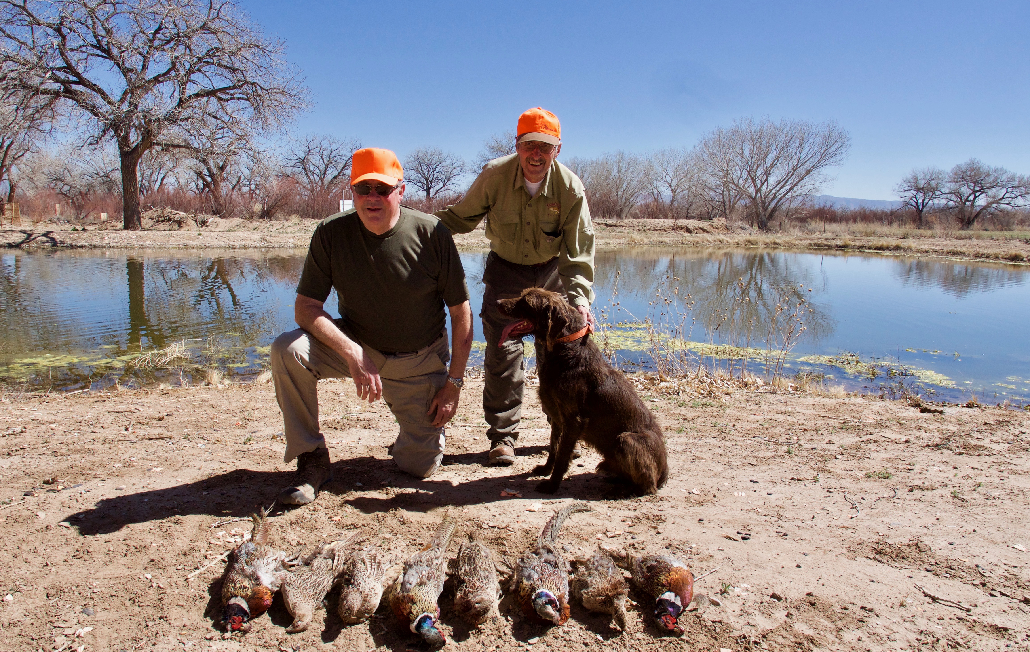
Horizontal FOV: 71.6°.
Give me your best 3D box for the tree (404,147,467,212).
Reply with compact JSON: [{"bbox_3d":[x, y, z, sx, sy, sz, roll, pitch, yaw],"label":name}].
[{"bbox_3d":[-8.734,-15.716,78.508,7.120,7.730,6.800,0,9,0],"label":"tree"}]

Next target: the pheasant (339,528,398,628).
[{"bbox_3d":[-0.378,0.661,1.963,0.155,0.120,0.380,1,9,4],"label":"pheasant"}]

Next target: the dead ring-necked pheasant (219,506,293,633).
[{"bbox_3d":[-0.761,0.668,2.135,0.190,0.125,0.731,-3,9,-16],"label":"dead ring-necked pheasant"}]

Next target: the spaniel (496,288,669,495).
[{"bbox_3d":[0.248,0.249,2.764,0.640,0.786,0.290,0,9,-3],"label":"spaniel"}]

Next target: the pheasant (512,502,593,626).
[{"bbox_3d":[0.151,0.665,2.166,0.190,0.120,0.734,2,9,10],"label":"pheasant"}]

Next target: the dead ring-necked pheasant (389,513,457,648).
[{"bbox_3d":[-0.225,0.680,2.072,0.170,0.120,0.710,0,9,-2],"label":"dead ring-necked pheasant"}]

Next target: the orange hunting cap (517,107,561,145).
[{"bbox_3d":[0.090,-0.768,2.744,0.175,0.138,0.265,-1,21,-5],"label":"orange hunting cap"}]

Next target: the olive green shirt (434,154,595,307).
[{"bbox_3d":[-0.019,-0.372,2.776,0.680,0.570,0.480,0,9,-3],"label":"olive green shirt"}]

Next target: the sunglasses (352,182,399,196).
[{"bbox_3d":[-0.455,-0.446,2.339,0.147,0.043,0.130,0,9,0],"label":"sunglasses"}]

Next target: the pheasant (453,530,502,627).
[{"bbox_3d":[-0.103,0.660,1.968,0.140,0.120,0.390,0,9,0],"label":"pheasant"}]

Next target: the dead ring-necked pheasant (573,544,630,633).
[{"bbox_3d":[0.224,0.666,1.933,0.155,0.120,0.350,-1,9,-8],"label":"dead ring-necked pheasant"}]

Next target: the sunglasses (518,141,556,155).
[{"bbox_3d":[0.080,-0.630,2.542,0.142,0.047,0.120,6,18,-1],"label":"sunglasses"}]

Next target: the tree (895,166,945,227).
[{"bbox_3d":[32.354,-10.324,57.085,4.200,5.032,4.200,0,9,0],"label":"tree"}]

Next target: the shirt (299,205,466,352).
[{"bbox_3d":[-0.480,-0.166,2.626,0.600,0.560,0.330,0,17,0],"label":"shirt"}]

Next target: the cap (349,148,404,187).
[{"bbox_3d":[-0.449,-0.523,2.337,0.170,0.127,0.260,0,9,-2],"label":"cap"}]

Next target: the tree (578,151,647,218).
[{"bbox_3d":[7.739,-11.051,56.973,5.620,5.670,5.200,0,9,0],"label":"tree"}]

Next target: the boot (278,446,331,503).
[{"bbox_3d":[-0.757,0.518,2.684,0.125,0.180,0.310,1,9,8],"label":"boot"}]

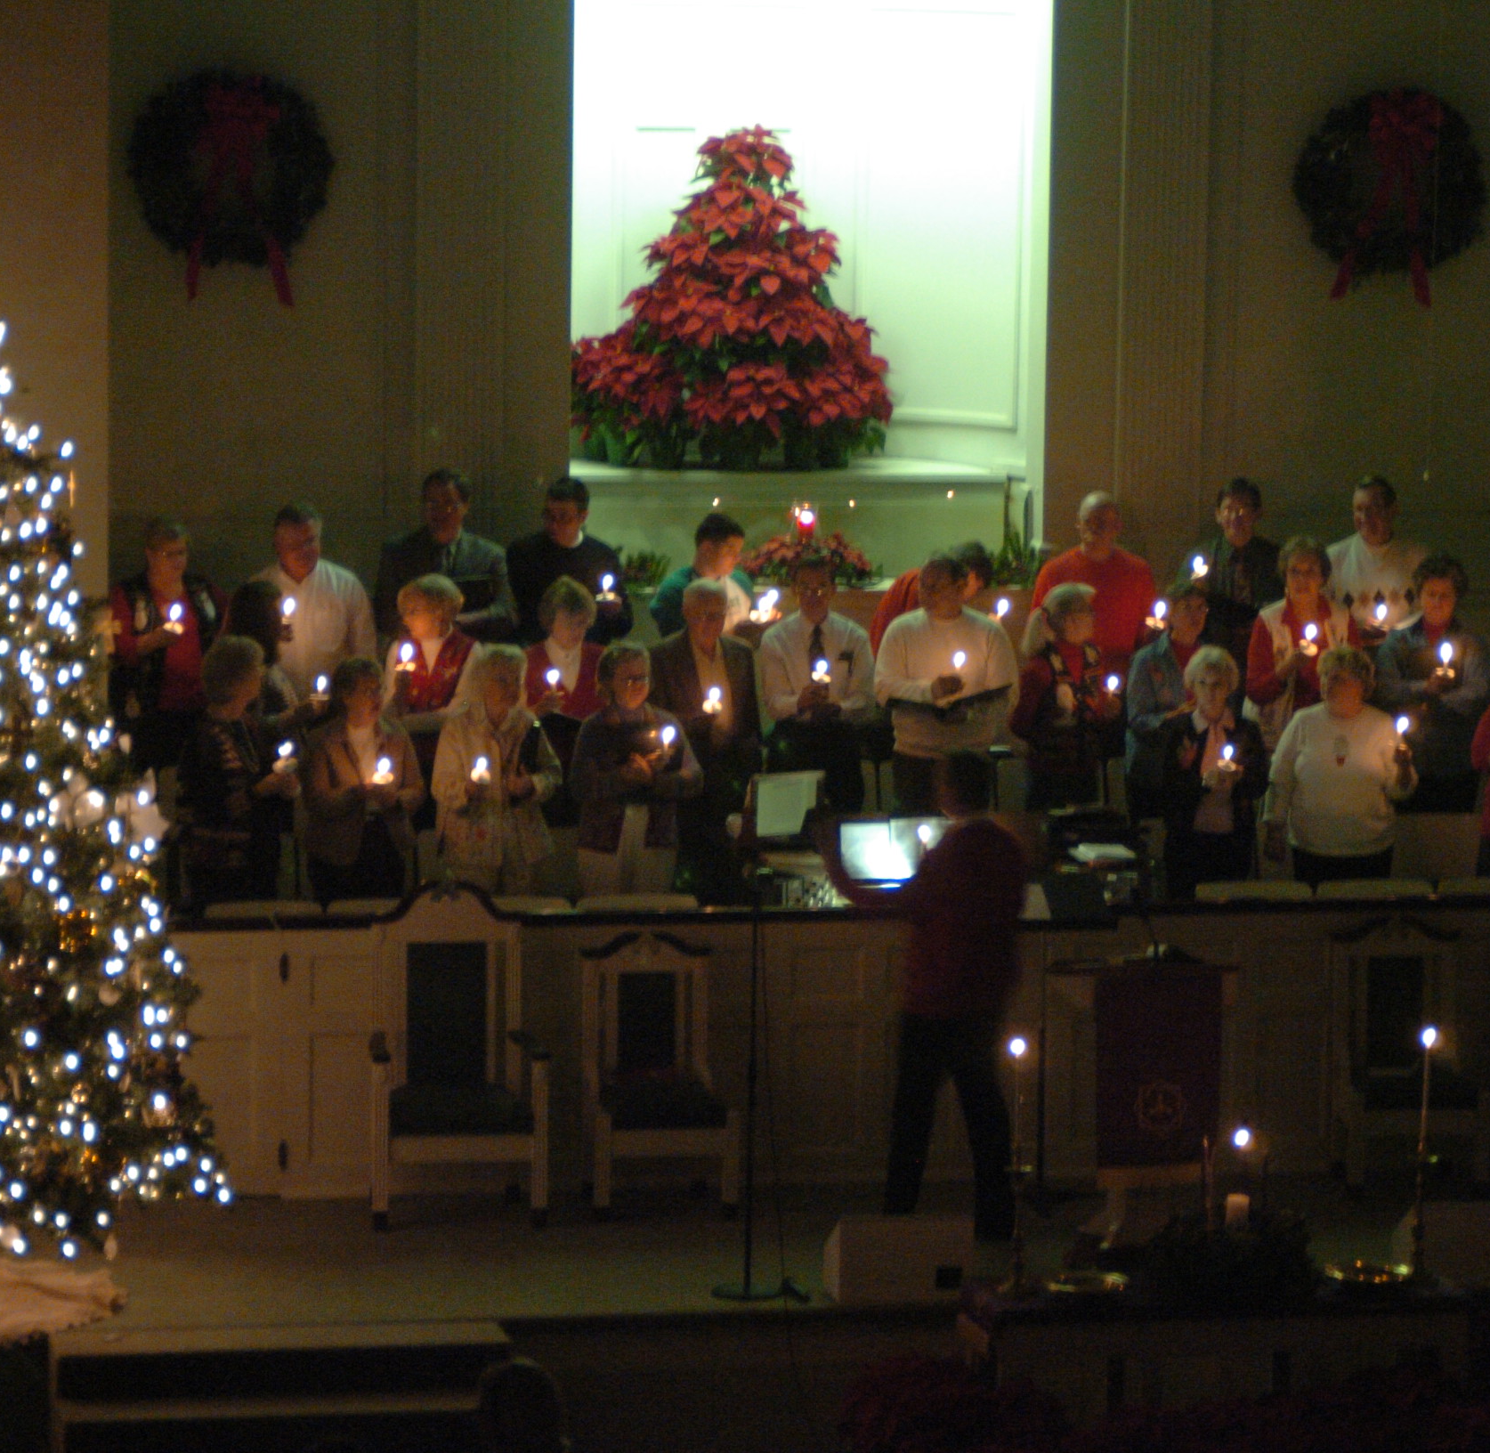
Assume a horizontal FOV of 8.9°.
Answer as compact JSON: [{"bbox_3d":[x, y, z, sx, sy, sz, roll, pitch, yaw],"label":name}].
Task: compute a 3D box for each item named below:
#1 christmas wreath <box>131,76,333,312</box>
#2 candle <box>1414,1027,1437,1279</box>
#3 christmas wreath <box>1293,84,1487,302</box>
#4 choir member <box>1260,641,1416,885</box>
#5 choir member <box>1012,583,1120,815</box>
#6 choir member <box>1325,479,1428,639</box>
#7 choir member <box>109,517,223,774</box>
[{"bbox_3d":[-2.018,-2.111,37.410,0.790,0.900,0.200,-1,7,-15],"label":"christmas wreath"},{"bbox_3d":[2.328,1.464,32.700,0.080,0.860,0.080,0,7,-13],"label":"candle"},{"bbox_3d":[2.627,-2.174,39.007,0.770,0.880,0.180,-1,7,-13],"label":"christmas wreath"},{"bbox_3d":[2.265,0.488,36.637,0.590,1.610,0.440,1,7,-2],"label":"choir member"},{"bbox_3d":[1.228,0.243,36.884,0.440,1.600,0.410,-3,8,-27],"label":"choir member"},{"bbox_3d":[2.514,-0.136,38.243,0.500,1.760,0.420,1,7,3],"label":"choir member"},{"bbox_3d":[-2.240,0.022,36.883,0.460,1.660,0.420,-1,7,-14],"label":"choir member"}]

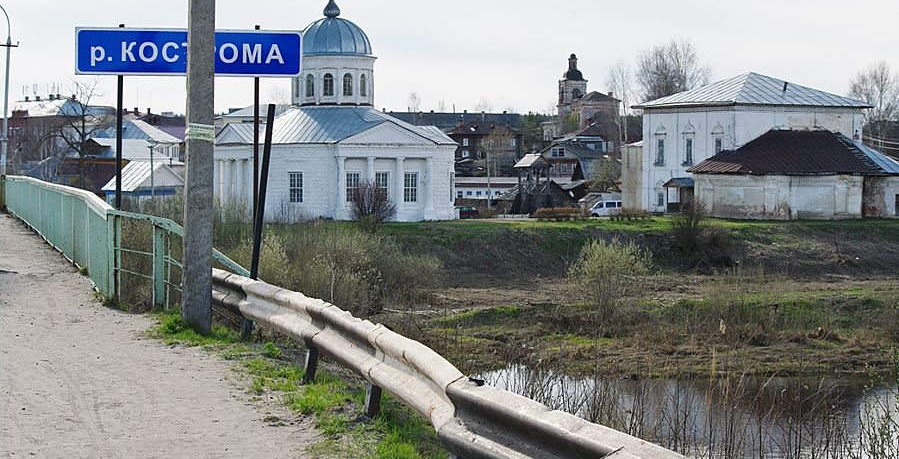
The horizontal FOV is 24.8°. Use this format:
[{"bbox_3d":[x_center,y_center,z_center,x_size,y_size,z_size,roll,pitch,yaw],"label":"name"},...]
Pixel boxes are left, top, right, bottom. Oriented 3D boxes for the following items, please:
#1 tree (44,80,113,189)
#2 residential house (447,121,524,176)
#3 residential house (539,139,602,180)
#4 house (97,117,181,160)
[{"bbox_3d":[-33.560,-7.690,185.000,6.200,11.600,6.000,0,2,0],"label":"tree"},{"bbox_3d":[7.830,-18.390,445.000,15.800,10.200,10.500,0,2,0],"label":"residential house"},{"bbox_3d":[19.660,-11.140,335.000,7.700,6.300,9.000,1,2,24],"label":"residential house"},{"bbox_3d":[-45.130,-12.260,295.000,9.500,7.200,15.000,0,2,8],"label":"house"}]

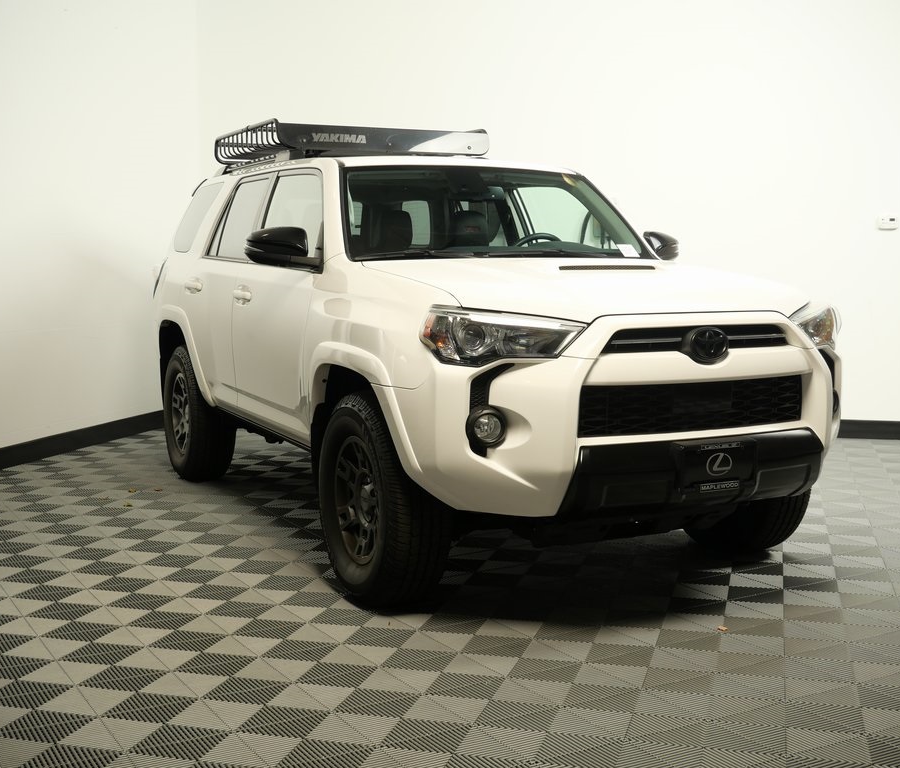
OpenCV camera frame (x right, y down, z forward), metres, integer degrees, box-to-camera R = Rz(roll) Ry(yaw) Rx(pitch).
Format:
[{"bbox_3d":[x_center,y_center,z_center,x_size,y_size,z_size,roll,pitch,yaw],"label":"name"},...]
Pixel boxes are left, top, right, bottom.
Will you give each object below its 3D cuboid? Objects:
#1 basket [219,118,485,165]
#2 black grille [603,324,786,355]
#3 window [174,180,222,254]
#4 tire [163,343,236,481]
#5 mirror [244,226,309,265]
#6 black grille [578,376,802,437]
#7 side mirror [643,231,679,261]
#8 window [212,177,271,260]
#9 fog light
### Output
[{"bbox_3d":[-0.587,-1.331,6.718,1.210,0.180,1.330,-3,6,-25],"label":"basket"},{"bbox_3d":[0.821,-0.152,3.901,0.750,0.090,0.090,-3,6,-25],"label":"black grille"},{"bbox_3d":[-1.495,-0.959,6.918,0.070,0.390,0.780,18,-3,-21],"label":"window"},{"bbox_3d":[-1.458,0.166,6.845,0.270,0.790,0.790,-3,6,-25],"label":"tire"},{"bbox_3d":[-0.708,-0.564,4.839,0.250,0.160,0.150,-3,6,-25],"label":"mirror"},{"bbox_3d":[0.823,0.070,3.921,0.900,0.165,0.090,-3,6,-25],"label":"black grille"},{"bbox_3d":[1.013,-0.657,5.661,0.250,0.160,0.150,-3,6,-25],"label":"side mirror"},{"bbox_3d":[-1.045,-0.814,5.945,0.070,0.420,0.790,18,-3,-26],"label":"window"},{"bbox_3d":[0.118,0.140,3.780,0.145,0.145,0.110,-2,6,-16],"label":"fog light"}]

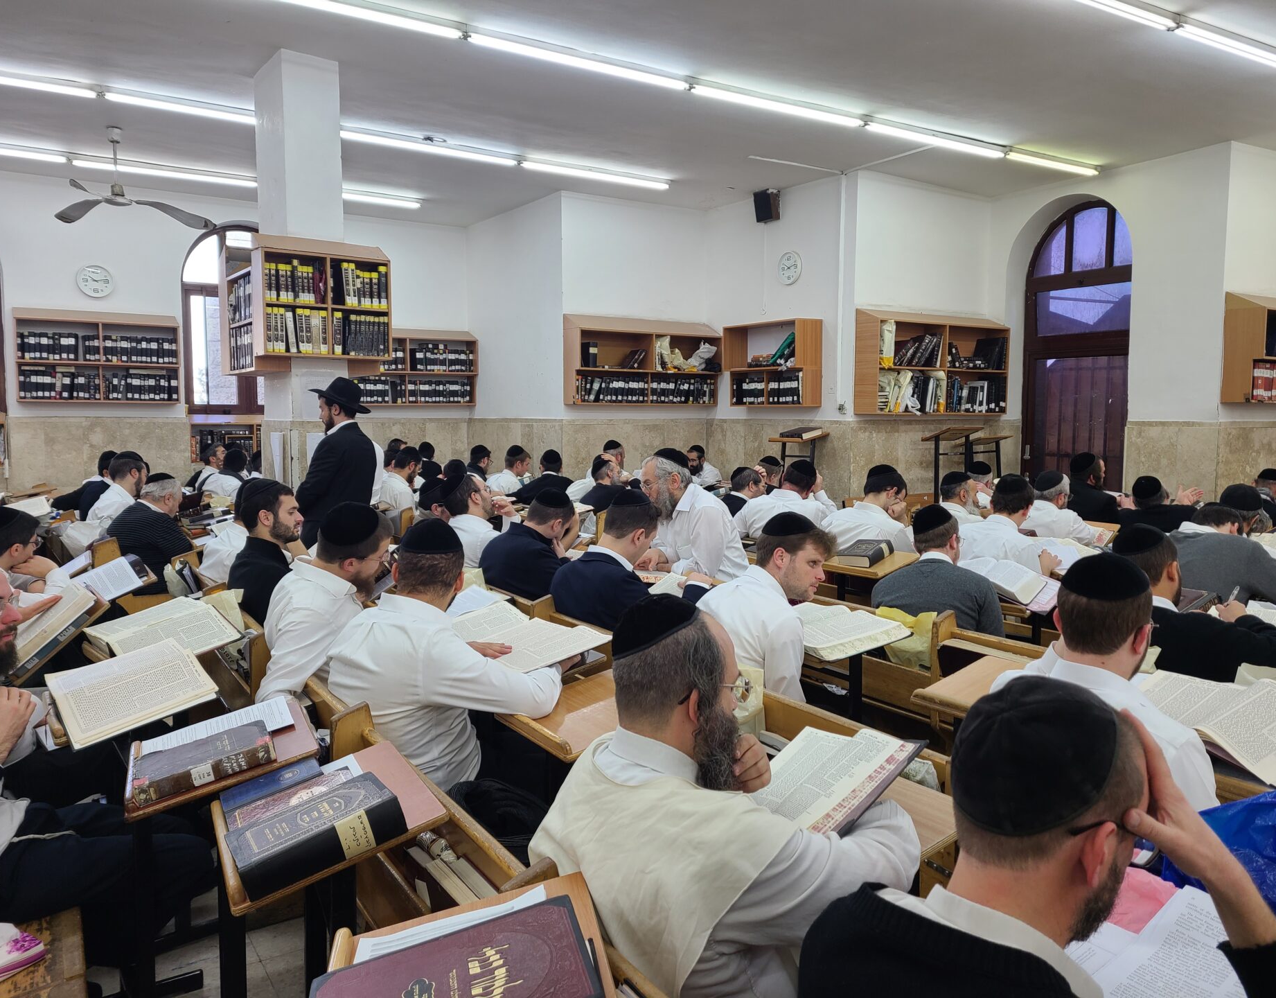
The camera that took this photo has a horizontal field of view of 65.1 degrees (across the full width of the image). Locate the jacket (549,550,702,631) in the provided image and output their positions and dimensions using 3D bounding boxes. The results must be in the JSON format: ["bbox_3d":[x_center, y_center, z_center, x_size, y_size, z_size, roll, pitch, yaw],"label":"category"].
[{"bbox_3d":[-0.048,0.439,3.461,0.430,0.580,0.480,-4,5,-43],"label":"jacket"}]

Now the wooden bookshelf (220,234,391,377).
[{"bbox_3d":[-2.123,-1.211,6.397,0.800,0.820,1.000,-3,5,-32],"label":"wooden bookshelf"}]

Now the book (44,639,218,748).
[{"bbox_3d":[-1.351,0.518,2.657,0.335,0.065,0.450,-19,24,-34],"label":"book"}]

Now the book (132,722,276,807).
[{"bbox_3d":[-0.933,0.563,2.157,0.266,0.048,0.175,-14,10,-25],"label":"book"}]

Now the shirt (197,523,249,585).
[{"bbox_3d":[-1.705,0.384,4.320,0.420,0.600,0.460,-3,5,-32],"label":"shirt"}]

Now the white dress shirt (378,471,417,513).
[{"bbox_3d":[-1.806,0.004,7.500,0.320,0.460,0.450,-3,5,-32],"label":"white dress shirt"}]

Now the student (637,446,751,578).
[{"bbox_3d":[0.260,0.441,4.734,0.560,1.360,0.480,-1,5,-18],"label":"student"}]

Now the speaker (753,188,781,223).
[{"bbox_3d":[1.204,-2.733,9.333,0.190,0.300,0.200,-19,16,-40],"label":"speaker"}]

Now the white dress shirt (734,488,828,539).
[{"bbox_3d":[0.775,0.208,5.311,0.520,0.560,0.400,2,4,25],"label":"white dress shirt"}]

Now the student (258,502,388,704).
[{"bbox_3d":[-0.760,0.640,2.760,0.740,1.250,0.520,-3,5,-32],"label":"student"}]

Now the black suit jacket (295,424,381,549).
[{"bbox_3d":[-1.686,-0.044,5.600,0.340,0.780,0.480,2,5,22],"label":"black suit jacket"}]

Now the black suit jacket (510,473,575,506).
[{"bbox_3d":[-0.719,0.088,7.609,0.540,0.560,0.420,-1,5,-8],"label":"black suit jacket"}]

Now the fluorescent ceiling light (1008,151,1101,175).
[{"bbox_3d":[3.443,-2.771,8.247,1.190,0.090,0.070,-3,5,-32],"label":"fluorescent ceiling light"}]

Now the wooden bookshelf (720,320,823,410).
[{"bbox_3d":[1.240,-1.240,9.316,0.330,0.770,1.050,-3,5,-32],"label":"wooden bookshelf"}]

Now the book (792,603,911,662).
[{"bbox_3d":[0.619,0.427,3.369,0.355,0.050,0.460,-12,10,-28],"label":"book"}]

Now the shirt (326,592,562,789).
[{"bbox_3d":[-0.481,0.438,2.513,0.460,0.430,0.520,-3,5,-32],"label":"shirt"}]

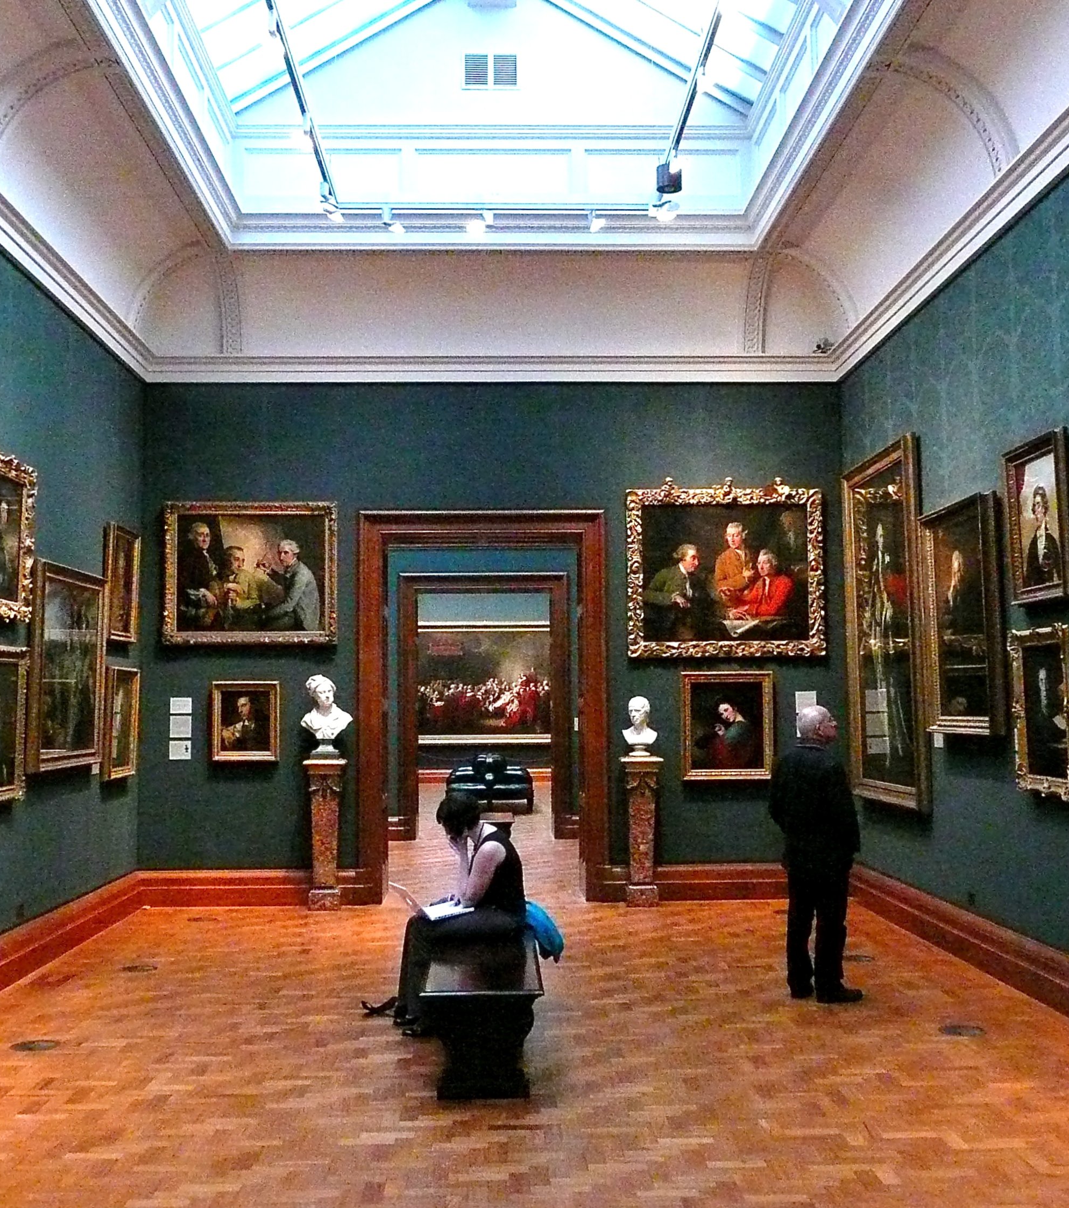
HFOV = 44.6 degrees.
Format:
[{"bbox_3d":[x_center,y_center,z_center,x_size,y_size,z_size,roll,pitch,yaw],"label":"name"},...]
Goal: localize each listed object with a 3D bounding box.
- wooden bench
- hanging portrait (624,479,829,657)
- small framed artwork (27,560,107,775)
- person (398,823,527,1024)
[{"bbox_3d":[-0.245,1.934,6.324,0.525,0.460,1.700,0,-4,-2],"label":"wooden bench"},{"bbox_3d":[1.631,-0.309,11.191,1.702,1.529,0.120,0,-4,-2],"label":"hanging portrait"},{"bbox_3d":[-3.245,0.447,9.089,0.085,1.360,1.361,0,-4,-2],"label":"small framed artwork"},{"bbox_3d":[-0.390,1.608,6.906,0.700,1.204,0.450,0,-5,-11],"label":"person"}]

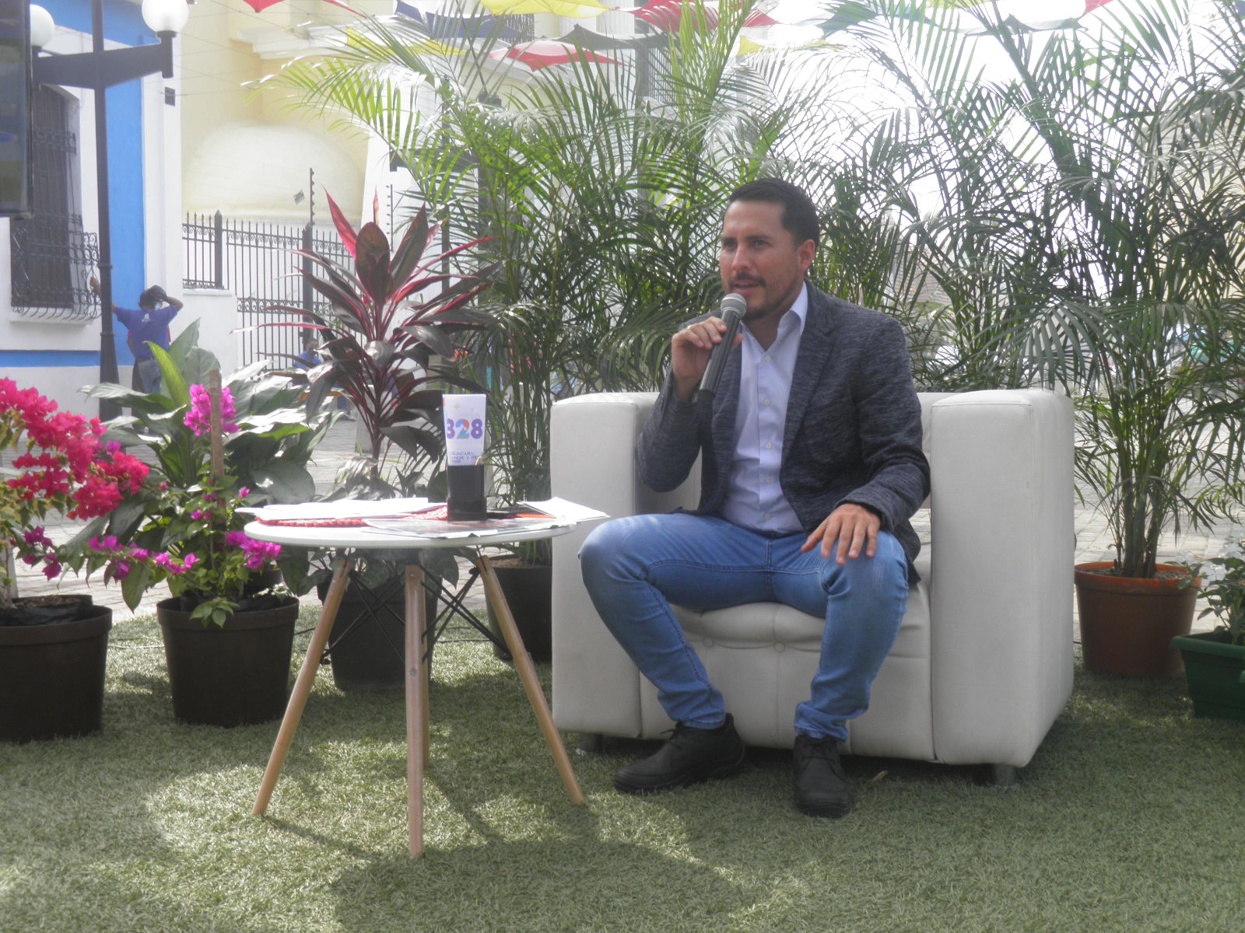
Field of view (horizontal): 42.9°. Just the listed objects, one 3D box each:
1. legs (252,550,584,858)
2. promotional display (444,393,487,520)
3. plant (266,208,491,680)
[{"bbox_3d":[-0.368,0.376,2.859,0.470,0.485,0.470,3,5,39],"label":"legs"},{"bbox_3d":[-0.281,-0.020,2.844,0.077,0.232,0.055,-1,4,-7],"label":"promotional display"},{"bbox_3d":[-0.622,-0.075,4.053,0.580,1.240,0.550,-1,4,-9],"label":"plant"}]

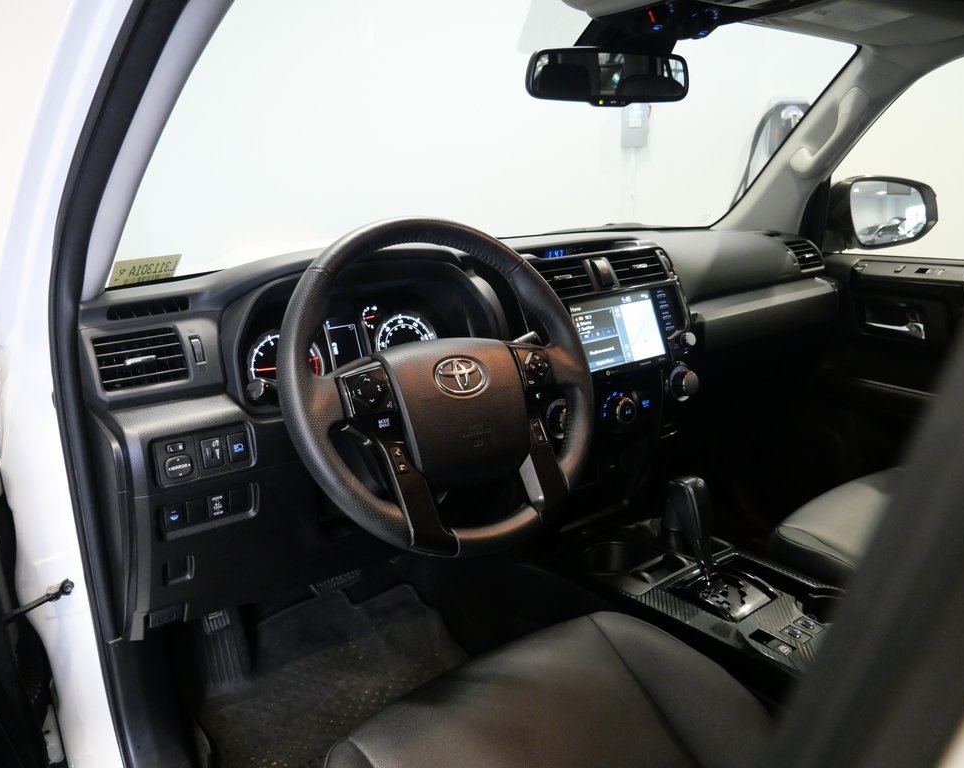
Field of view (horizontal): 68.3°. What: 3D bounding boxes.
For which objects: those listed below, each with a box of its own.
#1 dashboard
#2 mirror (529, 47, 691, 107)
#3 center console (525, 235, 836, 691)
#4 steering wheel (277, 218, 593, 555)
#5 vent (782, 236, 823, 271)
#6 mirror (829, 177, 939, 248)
[{"bbox_3d":[0.087,-0.072,1.285,1.460,0.460,0.490,-13,19,-31],"label":"dashboard"},{"bbox_3d":[0.174,-0.439,1.020,0.255,0.075,0.045,-8,14,-19],"label":"mirror"},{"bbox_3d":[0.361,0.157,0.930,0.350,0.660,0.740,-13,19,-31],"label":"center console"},{"bbox_3d":[-0.045,0.001,0.816,0.385,0.385,0.100,-9,-9,-31],"label":"steering wheel"},{"bbox_3d":[0.679,-0.270,1.518,0.100,0.073,0.042,-13,-6,-31],"label":"vent"},{"bbox_3d":[0.938,-0.407,1.696,0.245,0.180,0.140,-7,16,-14],"label":"mirror"}]

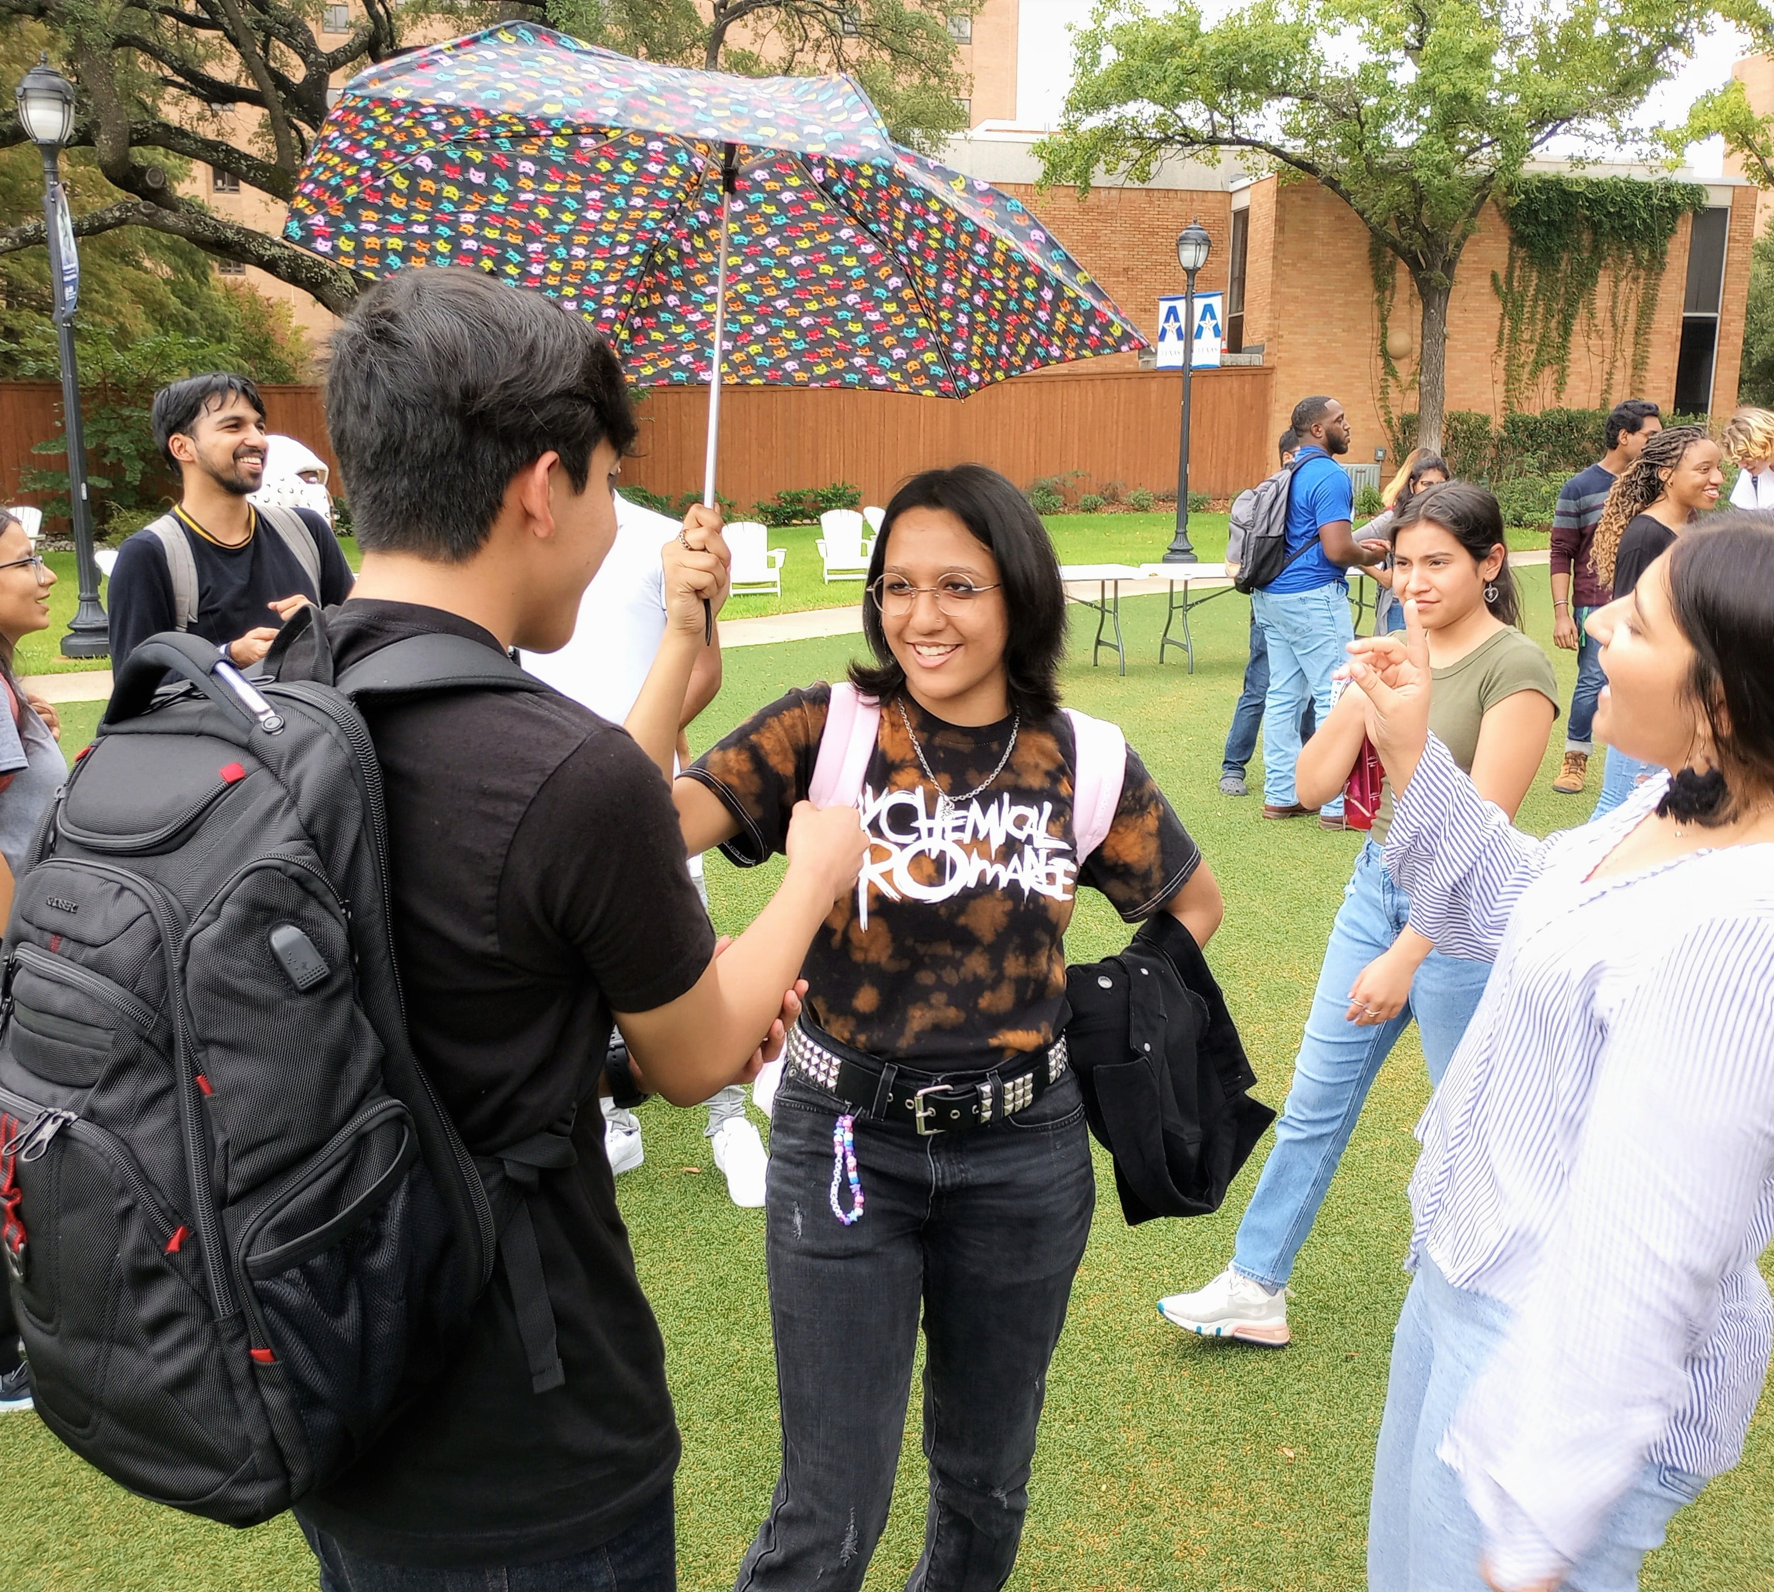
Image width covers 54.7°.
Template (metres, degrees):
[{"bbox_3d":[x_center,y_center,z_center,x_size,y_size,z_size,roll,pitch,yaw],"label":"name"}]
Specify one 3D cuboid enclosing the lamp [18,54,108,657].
[{"bbox_3d":[-6.215,-3.302,13.012,0.450,4.420,0.450,0,12,0],"label":"lamp"}]

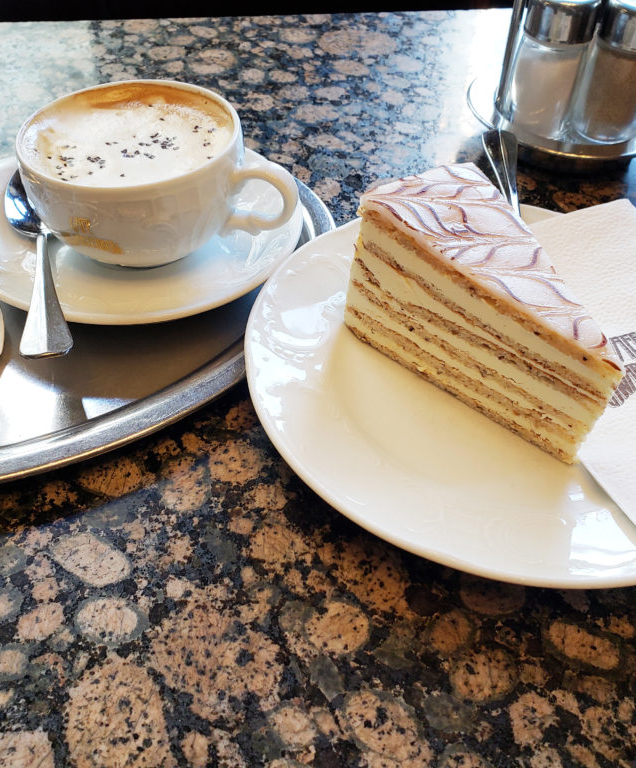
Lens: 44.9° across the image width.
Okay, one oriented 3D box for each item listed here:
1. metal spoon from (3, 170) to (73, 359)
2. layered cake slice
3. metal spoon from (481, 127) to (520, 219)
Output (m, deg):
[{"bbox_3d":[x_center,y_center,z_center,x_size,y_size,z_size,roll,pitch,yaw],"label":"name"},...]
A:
[{"bbox_3d":[-0.117,-0.056,0.328,0.032,0.020,0.143,-10,46,-12],"label":"metal spoon"},{"bbox_3d":[0.065,-0.025,0.289,0.056,0.057,0.116,-21,50,-21],"label":"layered cake slice"},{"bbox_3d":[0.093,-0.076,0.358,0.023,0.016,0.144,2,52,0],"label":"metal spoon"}]

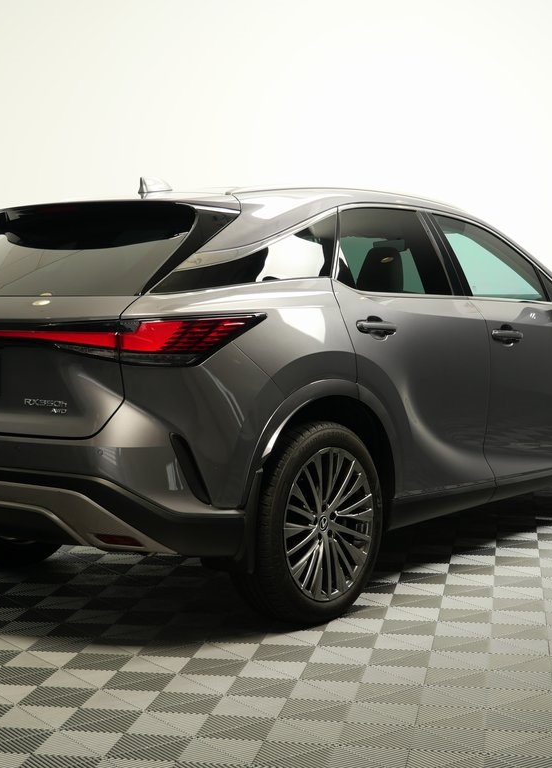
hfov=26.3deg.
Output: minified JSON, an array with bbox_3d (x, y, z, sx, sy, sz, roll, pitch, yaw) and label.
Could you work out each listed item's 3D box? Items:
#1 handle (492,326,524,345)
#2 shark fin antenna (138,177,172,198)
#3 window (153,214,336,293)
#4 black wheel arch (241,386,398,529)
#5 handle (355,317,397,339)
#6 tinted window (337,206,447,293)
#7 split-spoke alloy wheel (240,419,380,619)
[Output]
[{"bbox_3d":[1.048,-0.218,5.374,0.060,0.070,0.260,2,5,40],"label":"handle"},{"bbox_3d":[-0.501,-0.819,4.939,0.065,0.075,0.155,2,5,40],"label":"shark fin antenna"},{"bbox_3d":[-0.034,-0.494,4.305,1.120,0.380,0.080,-4,-18,-44],"label":"window"},{"bbox_3d":[0.148,0.231,4.366,0.140,0.500,0.980,2,5,40],"label":"black wheel arch"},{"bbox_3d":[0.387,-0.217,4.576,0.060,0.070,0.250,2,5,40],"label":"handle"},{"bbox_3d":[0.464,-0.553,4.941,0.060,0.400,0.780,-27,-14,39],"label":"tinted window"},{"bbox_3d":[0.128,0.514,4.443,0.240,0.755,0.755,2,5,40],"label":"split-spoke alloy wheel"}]

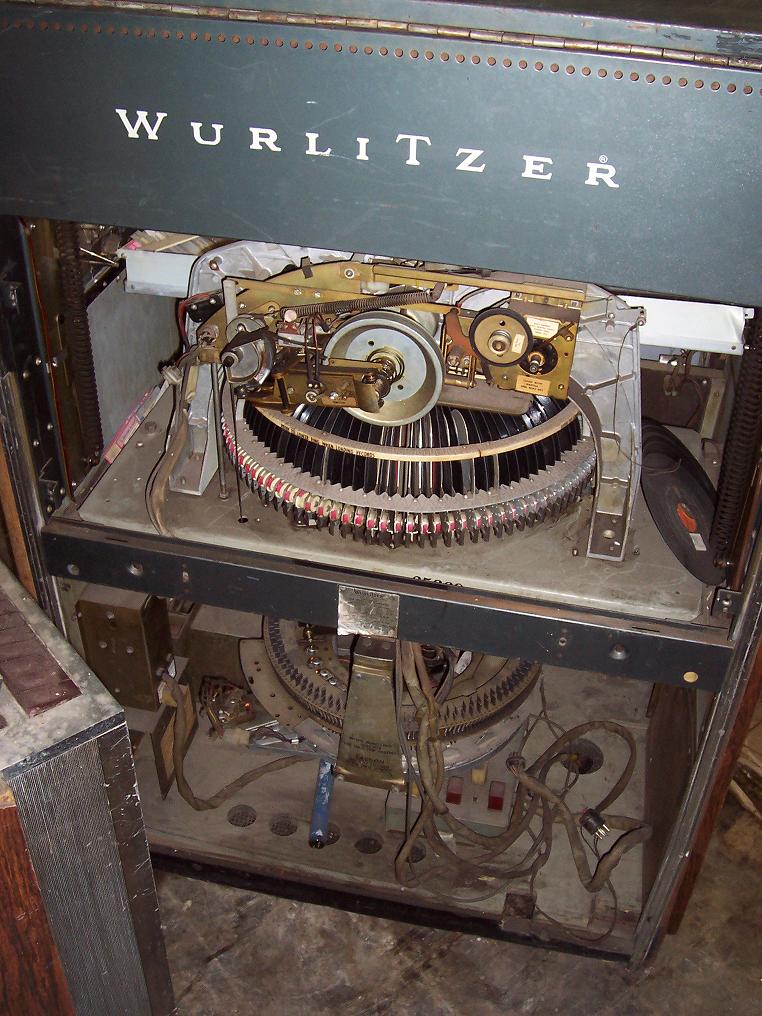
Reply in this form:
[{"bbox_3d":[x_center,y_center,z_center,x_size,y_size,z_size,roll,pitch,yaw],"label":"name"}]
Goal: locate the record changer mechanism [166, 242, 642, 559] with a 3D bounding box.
[{"bbox_3d":[0.054,-0.209,1.379,0.592,0.300,0.490,9,38,9],"label":"record changer mechanism"}]

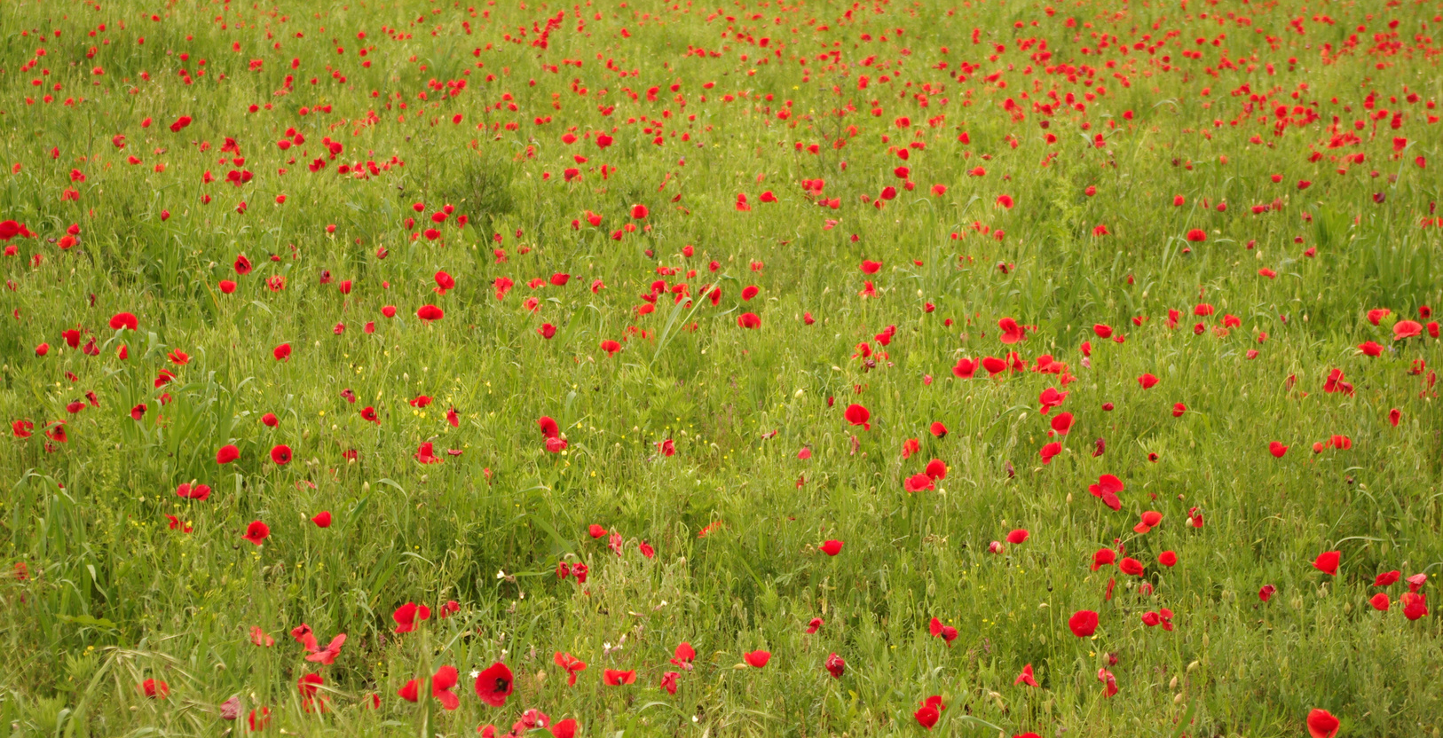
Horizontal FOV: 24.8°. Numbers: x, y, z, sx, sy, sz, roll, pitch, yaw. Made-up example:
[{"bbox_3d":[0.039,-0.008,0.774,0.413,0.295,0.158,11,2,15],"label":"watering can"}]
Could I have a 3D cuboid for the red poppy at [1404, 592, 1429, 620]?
[{"bbox_3d":[1.147,0.391,5.422,0.041,0.040,0.037,2,11,12],"label":"red poppy"}]

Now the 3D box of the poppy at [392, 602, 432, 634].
[{"bbox_3d":[-0.511,0.408,5.400,0.065,0.049,0.055,-1,10,-5],"label":"poppy"}]

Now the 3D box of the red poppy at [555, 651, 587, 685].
[{"bbox_3d":[-0.242,0.479,5.250,0.051,0.050,0.045,-3,11,-14],"label":"red poppy"}]

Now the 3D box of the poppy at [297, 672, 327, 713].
[{"bbox_3d":[-0.637,0.502,5.100,0.045,0.058,0.048,-1,10,-7],"label":"poppy"}]

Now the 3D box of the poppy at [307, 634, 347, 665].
[{"bbox_3d":[-0.633,0.447,5.250,0.065,0.048,0.060,-1,10,-7],"label":"poppy"}]

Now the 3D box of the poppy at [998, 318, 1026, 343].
[{"bbox_3d":[0.697,-0.094,7.900,0.070,0.059,0.055,5,11,26],"label":"poppy"}]

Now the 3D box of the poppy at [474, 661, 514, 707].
[{"bbox_3d":[-0.323,0.446,4.650,0.062,0.063,0.033,5,-4,25],"label":"poppy"}]

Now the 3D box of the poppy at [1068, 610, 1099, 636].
[{"bbox_3d":[0.605,0.425,5.500,0.051,0.043,0.048,1,10,6],"label":"poppy"}]

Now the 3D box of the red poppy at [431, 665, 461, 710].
[{"bbox_3d":[-0.428,0.489,5.050,0.052,0.066,0.050,-6,12,-31],"label":"red poppy"}]

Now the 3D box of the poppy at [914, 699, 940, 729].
[{"bbox_3d":[0.302,0.507,4.815,0.038,0.037,0.034,1,11,4],"label":"poppy"}]

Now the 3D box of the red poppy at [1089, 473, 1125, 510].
[{"bbox_3d":[0.720,0.229,6.150,0.068,0.066,0.055,1,10,7],"label":"red poppy"}]

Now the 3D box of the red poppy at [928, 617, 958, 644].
[{"bbox_3d":[0.356,0.419,5.274,0.045,0.036,0.041,5,12,24],"label":"red poppy"}]

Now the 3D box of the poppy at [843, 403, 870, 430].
[{"bbox_3d":[0.268,0.094,6.500,0.049,0.043,0.044,0,11,2],"label":"poppy"}]

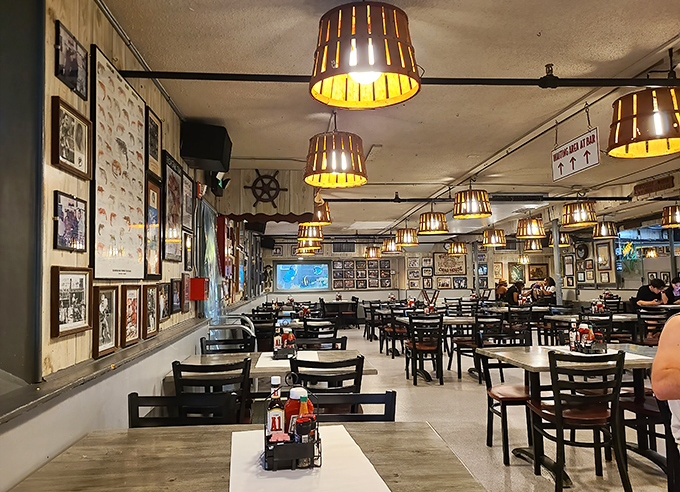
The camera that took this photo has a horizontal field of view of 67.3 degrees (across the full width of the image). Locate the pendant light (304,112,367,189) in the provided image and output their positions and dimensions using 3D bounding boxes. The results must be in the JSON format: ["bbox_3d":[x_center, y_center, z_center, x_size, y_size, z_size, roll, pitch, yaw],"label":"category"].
[{"bbox_3d":[-0.029,-0.699,3.715,0.455,0.450,0.455,-1,-4,-5],"label":"pendant light"}]

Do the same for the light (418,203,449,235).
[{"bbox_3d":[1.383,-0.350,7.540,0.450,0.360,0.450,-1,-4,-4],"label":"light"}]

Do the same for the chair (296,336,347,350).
[{"bbox_3d":[-0.136,1.143,3.865,0.430,0.850,0.470,0,-4,-5],"label":"chair"}]

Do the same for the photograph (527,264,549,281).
[{"bbox_3d":[5.813,0.780,14.918,0.550,0.470,0.030,-1,-4,-5],"label":"photograph"}]

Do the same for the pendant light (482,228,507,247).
[{"bbox_3d":[3.335,-0.165,11.010,0.455,0.310,0.455,-1,-4,-5],"label":"pendant light"}]

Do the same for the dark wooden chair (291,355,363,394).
[{"bbox_3d":[-0.080,1.071,3.110,0.430,0.840,0.470,-1,-4,-5],"label":"dark wooden chair"}]

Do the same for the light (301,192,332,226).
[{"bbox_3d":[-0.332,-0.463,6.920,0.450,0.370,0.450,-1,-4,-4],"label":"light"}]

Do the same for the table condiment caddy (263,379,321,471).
[{"bbox_3d":[-0.148,0.526,1.574,0.170,0.260,0.155,0,-4,-5],"label":"table condiment caddy"}]

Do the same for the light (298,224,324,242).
[{"bbox_3d":[-0.494,-0.225,8.700,0.450,0.290,0.450,-1,-4,-4],"label":"light"}]

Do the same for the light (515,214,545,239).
[{"bbox_3d":[2.870,-0.270,7.647,0.455,0.320,0.455,-1,-4,-5],"label":"light"}]

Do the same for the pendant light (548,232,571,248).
[{"bbox_3d":[4.580,-0.125,10.633,0.455,0.300,0.455,-1,-4,-5],"label":"pendant light"}]

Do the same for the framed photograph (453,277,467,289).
[{"bbox_3d":[2.968,0.923,12.600,0.340,0.280,0.030,-1,-4,-4],"label":"framed photograph"}]

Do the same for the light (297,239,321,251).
[{"bbox_3d":[-0.641,-0.102,10.760,0.455,0.310,0.455,-1,-4,-5],"label":"light"}]

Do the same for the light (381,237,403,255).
[{"bbox_3d":[1.189,0.007,11.567,0.450,0.280,0.450,0,-4,-5],"label":"light"}]

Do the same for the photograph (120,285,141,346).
[{"bbox_3d":[-1.107,0.366,2.714,0.028,0.311,0.249,-1,-4,-5],"label":"photograph"}]

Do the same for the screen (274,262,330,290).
[{"bbox_3d":[-1.002,0.823,13.640,1.412,0.760,0.080,-1,-4,-5],"label":"screen"}]

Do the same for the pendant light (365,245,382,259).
[{"bbox_3d":[0.892,0.172,13.555,0.455,0.310,0.455,-1,-4,-5],"label":"pendant light"}]

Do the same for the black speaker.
[{"bbox_3d":[-1.094,-0.796,4.201,0.325,0.268,0.450,5,-4,-4],"label":"black speaker"}]

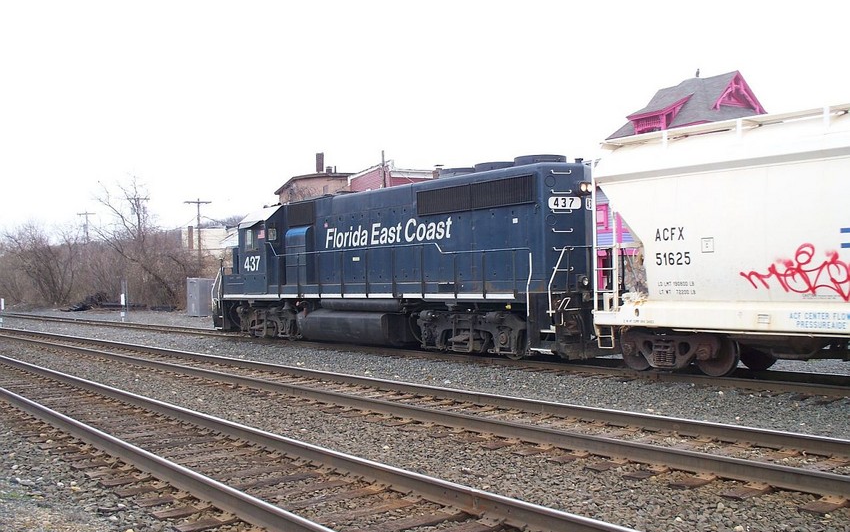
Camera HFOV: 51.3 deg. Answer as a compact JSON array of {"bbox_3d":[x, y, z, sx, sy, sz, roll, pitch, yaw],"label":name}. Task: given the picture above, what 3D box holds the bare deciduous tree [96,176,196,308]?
[{"bbox_3d":[-22.604,-1.887,71.000,7.600,10.400,7.000,-1,-1,-18],"label":"bare deciduous tree"}]

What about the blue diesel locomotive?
[{"bbox_3d":[-1.336,-0.034,25.944,3.100,4.720,17.600,-1,-1,-38],"label":"blue diesel locomotive"}]

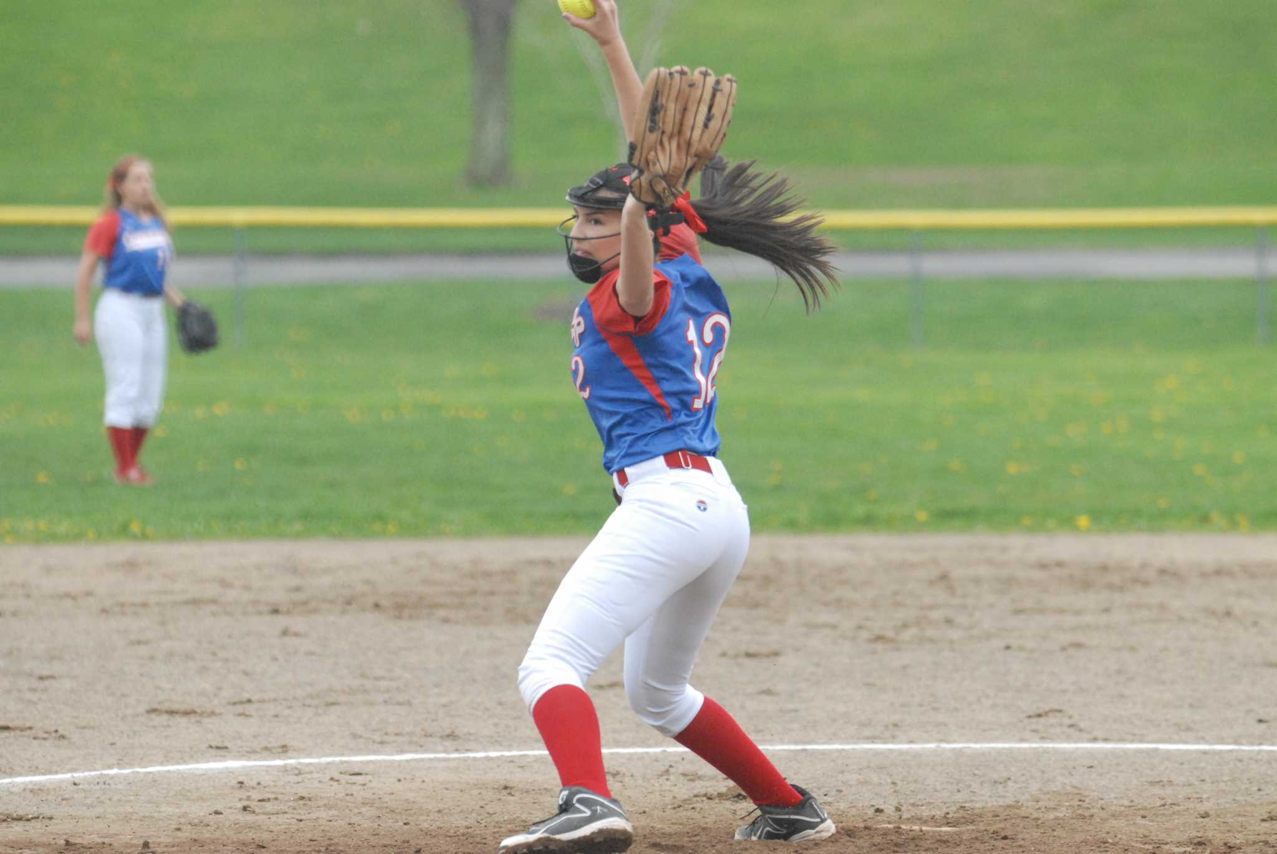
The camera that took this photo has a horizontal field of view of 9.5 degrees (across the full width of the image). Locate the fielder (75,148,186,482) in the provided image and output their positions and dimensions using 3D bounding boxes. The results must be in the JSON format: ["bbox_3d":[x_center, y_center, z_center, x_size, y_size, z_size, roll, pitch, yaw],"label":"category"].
[{"bbox_3d":[-2.554,-0.535,38.800,0.580,1.650,0.400,-2,2,-44],"label":"fielder"}]

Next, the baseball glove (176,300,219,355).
[{"bbox_3d":[-2.220,-0.500,38.800,0.210,0.280,0.140,-19,-3,32],"label":"baseball glove"}]

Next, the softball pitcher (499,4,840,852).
[{"bbox_3d":[0.069,-0.010,17.400,0.720,1.930,0.600,0,2,18],"label":"softball pitcher"}]

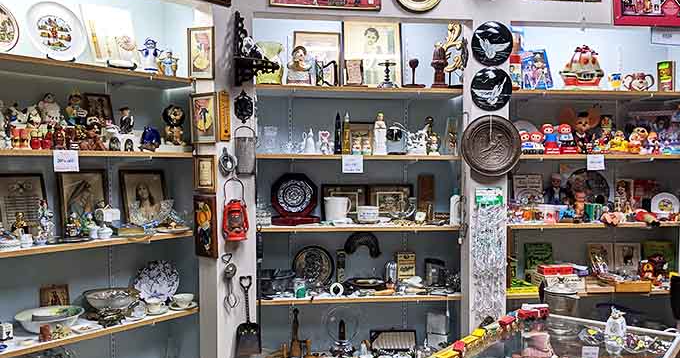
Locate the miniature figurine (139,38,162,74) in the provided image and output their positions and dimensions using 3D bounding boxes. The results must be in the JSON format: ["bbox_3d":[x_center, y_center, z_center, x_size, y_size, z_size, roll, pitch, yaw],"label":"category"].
[{"bbox_3d":[-0.824,-0.539,2.310,0.106,0.157,0.072,-1,2,-24],"label":"miniature figurine"}]

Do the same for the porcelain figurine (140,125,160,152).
[{"bbox_3d":[-0.831,-0.179,2.329,0.080,0.115,0.070,0,2,6],"label":"porcelain figurine"}]

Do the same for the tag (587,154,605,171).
[{"bbox_3d":[1.325,-0.084,2.748,0.096,0.082,0.004,0,2,-6],"label":"tag"}]

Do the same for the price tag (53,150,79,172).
[{"bbox_3d":[-1.026,-0.066,1.992,0.006,0.081,0.095,2,3,42],"label":"price tag"}]

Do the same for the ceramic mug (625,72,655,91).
[{"bbox_3d":[1.603,-0.508,2.839,0.143,0.095,0.092,1,2,14],"label":"ceramic mug"}]

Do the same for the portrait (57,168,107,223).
[{"bbox_3d":[-1.102,0.103,2.295,0.020,0.281,0.211,-14,-8,41],"label":"portrait"}]

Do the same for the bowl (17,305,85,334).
[{"bbox_3d":[-1.144,0.569,2.105,0.243,0.071,0.243,0,2,0],"label":"bowl"}]

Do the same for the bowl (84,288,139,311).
[{"bbox_3d":[-1.004,0.558,2.326,0.240,0.090,0.240,2,2,42],"label":"bowl"}]

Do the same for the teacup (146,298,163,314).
[{"bbox_3d":[-0.824,0.569,2.369,0.074,0.056,0.081,0,2,0],"label":"teacup"}]

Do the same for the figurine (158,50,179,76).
[{"bbox_3d":[-0.761,-0.514,2.360,0.087,0.115,0.058,-1,2,-19],"label":"figurine"}]

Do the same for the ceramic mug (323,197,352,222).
[{"bbox_3d":[-0.010,0.162,2.750,0.140,0.129,0.113,0,2,-6],"label":"ceramic mug"}]

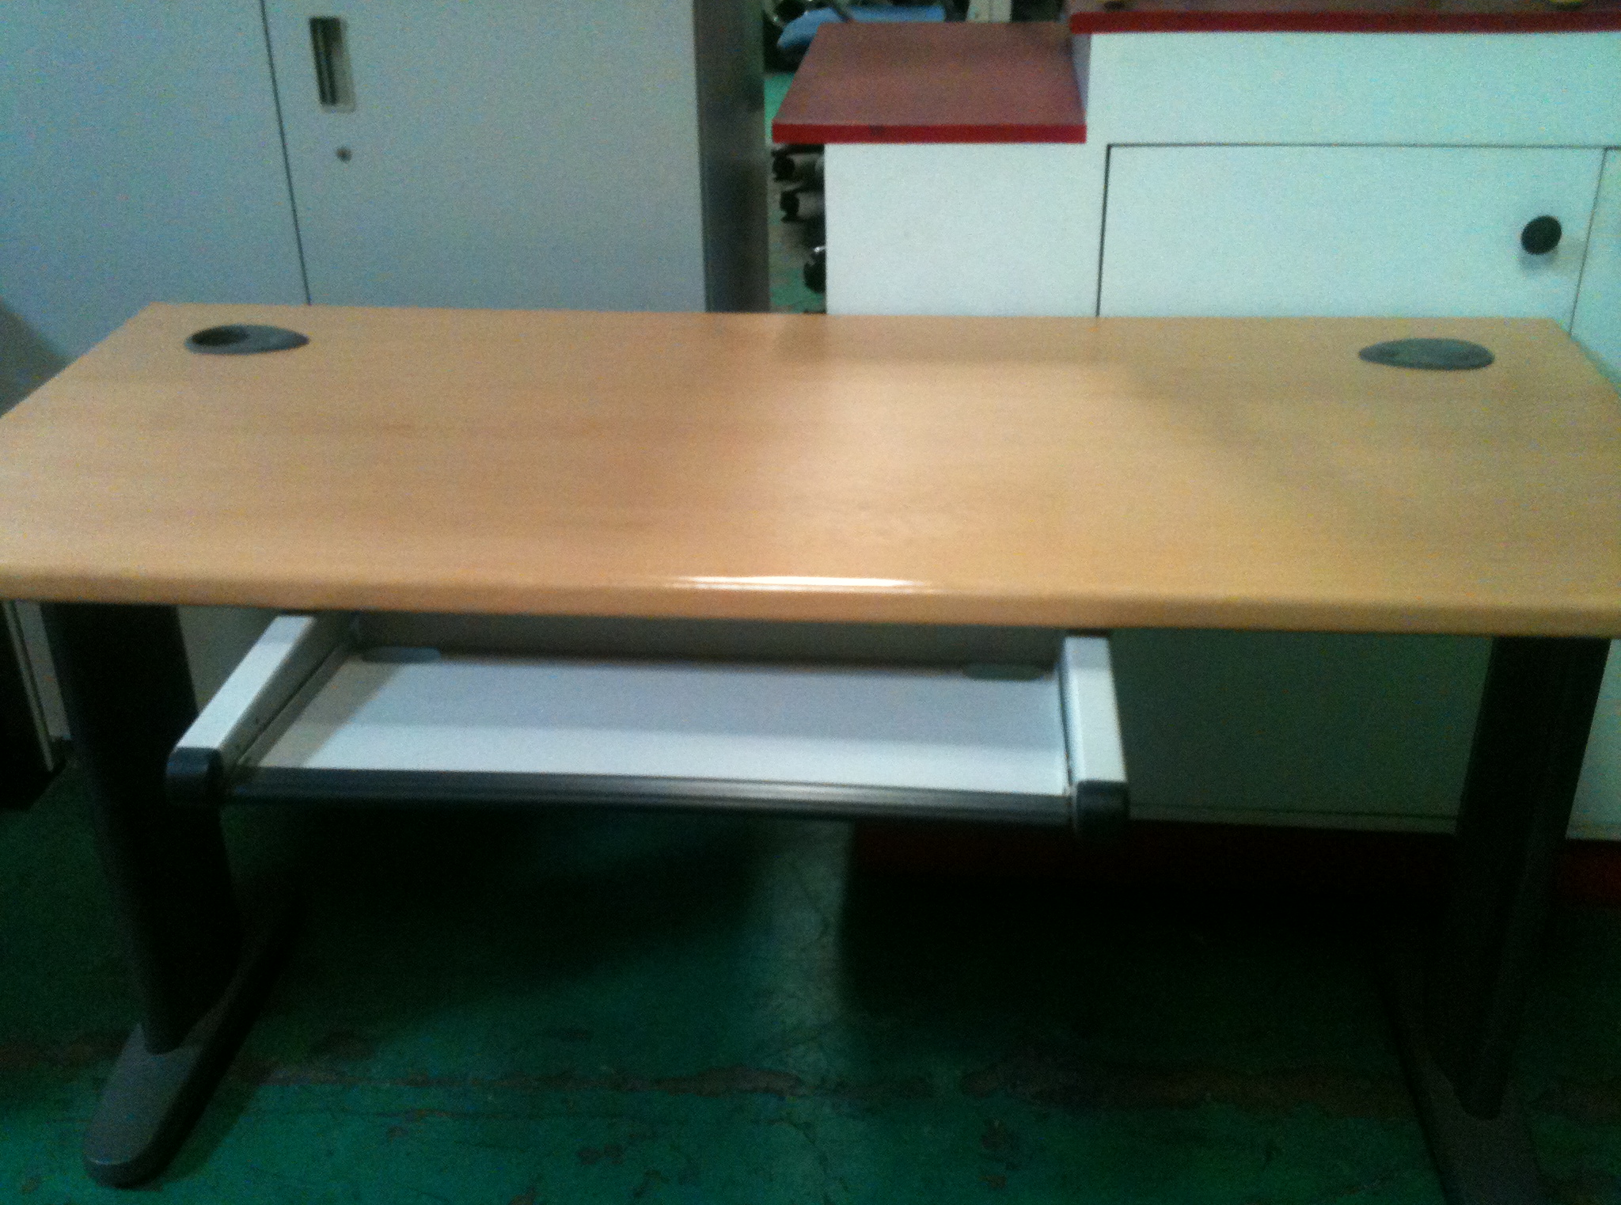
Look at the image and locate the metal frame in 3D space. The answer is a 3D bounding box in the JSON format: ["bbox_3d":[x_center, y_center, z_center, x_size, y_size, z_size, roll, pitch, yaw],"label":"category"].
[{"bbox_3d":[0.004,0.178,1.629,1.436,0.697,0.524,1,28,4],"label":"metal frame"}]

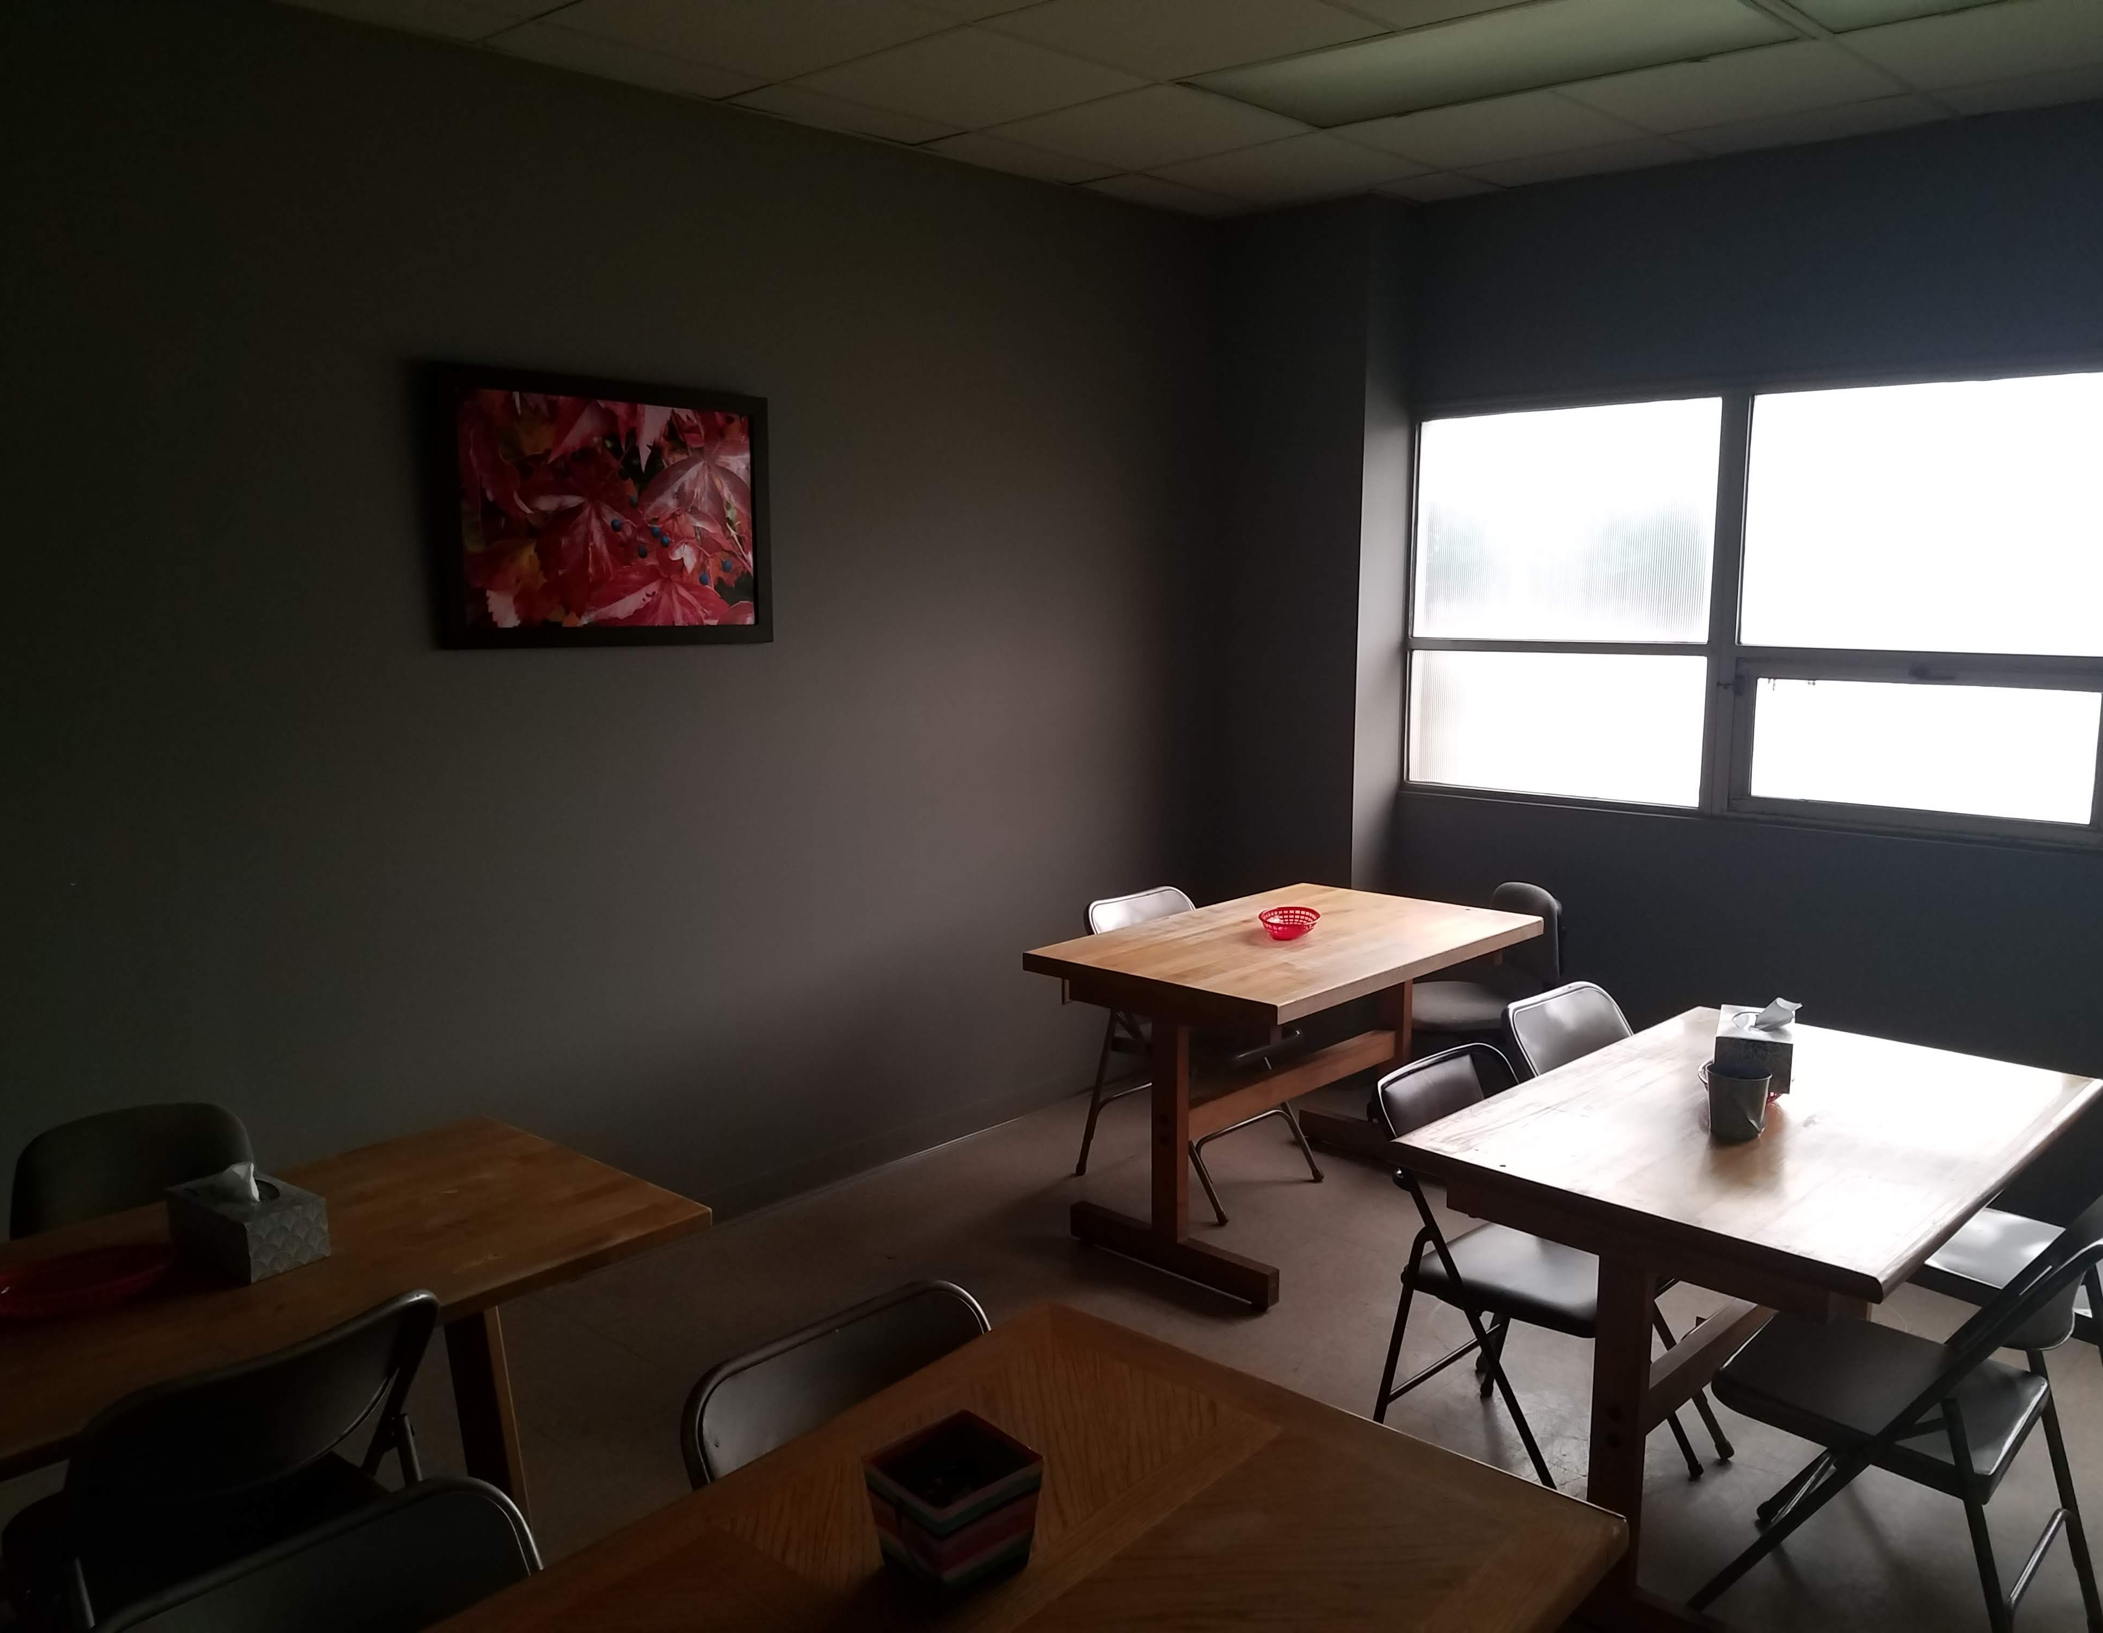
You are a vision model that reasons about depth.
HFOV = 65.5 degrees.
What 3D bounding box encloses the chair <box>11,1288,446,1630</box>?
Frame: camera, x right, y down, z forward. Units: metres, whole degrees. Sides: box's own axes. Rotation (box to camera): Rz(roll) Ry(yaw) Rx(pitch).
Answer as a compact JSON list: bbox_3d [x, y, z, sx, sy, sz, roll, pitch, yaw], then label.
[{"bbox_3d":[-1.091,0.982,2.141,0.510,0.760,0.460,7,11,39],"label":"chair"}]

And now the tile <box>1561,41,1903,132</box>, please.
[{"bbox_3d":[1.543,-1.658,3.699,0.594,0.020,0.594,9,13,43],"label":"tile"}]

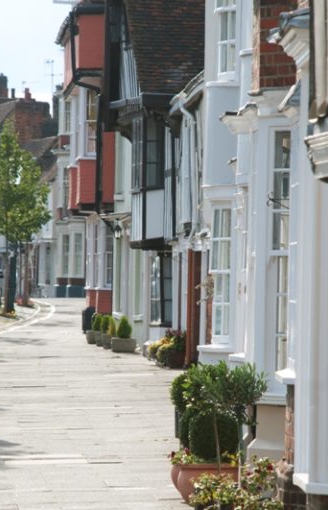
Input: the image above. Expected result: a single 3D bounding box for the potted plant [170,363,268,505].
[{"bbox_3d":[0.405,1.319,29.600,0.740,1.050,0.680,1,0,0],"label":"potted plant"}]

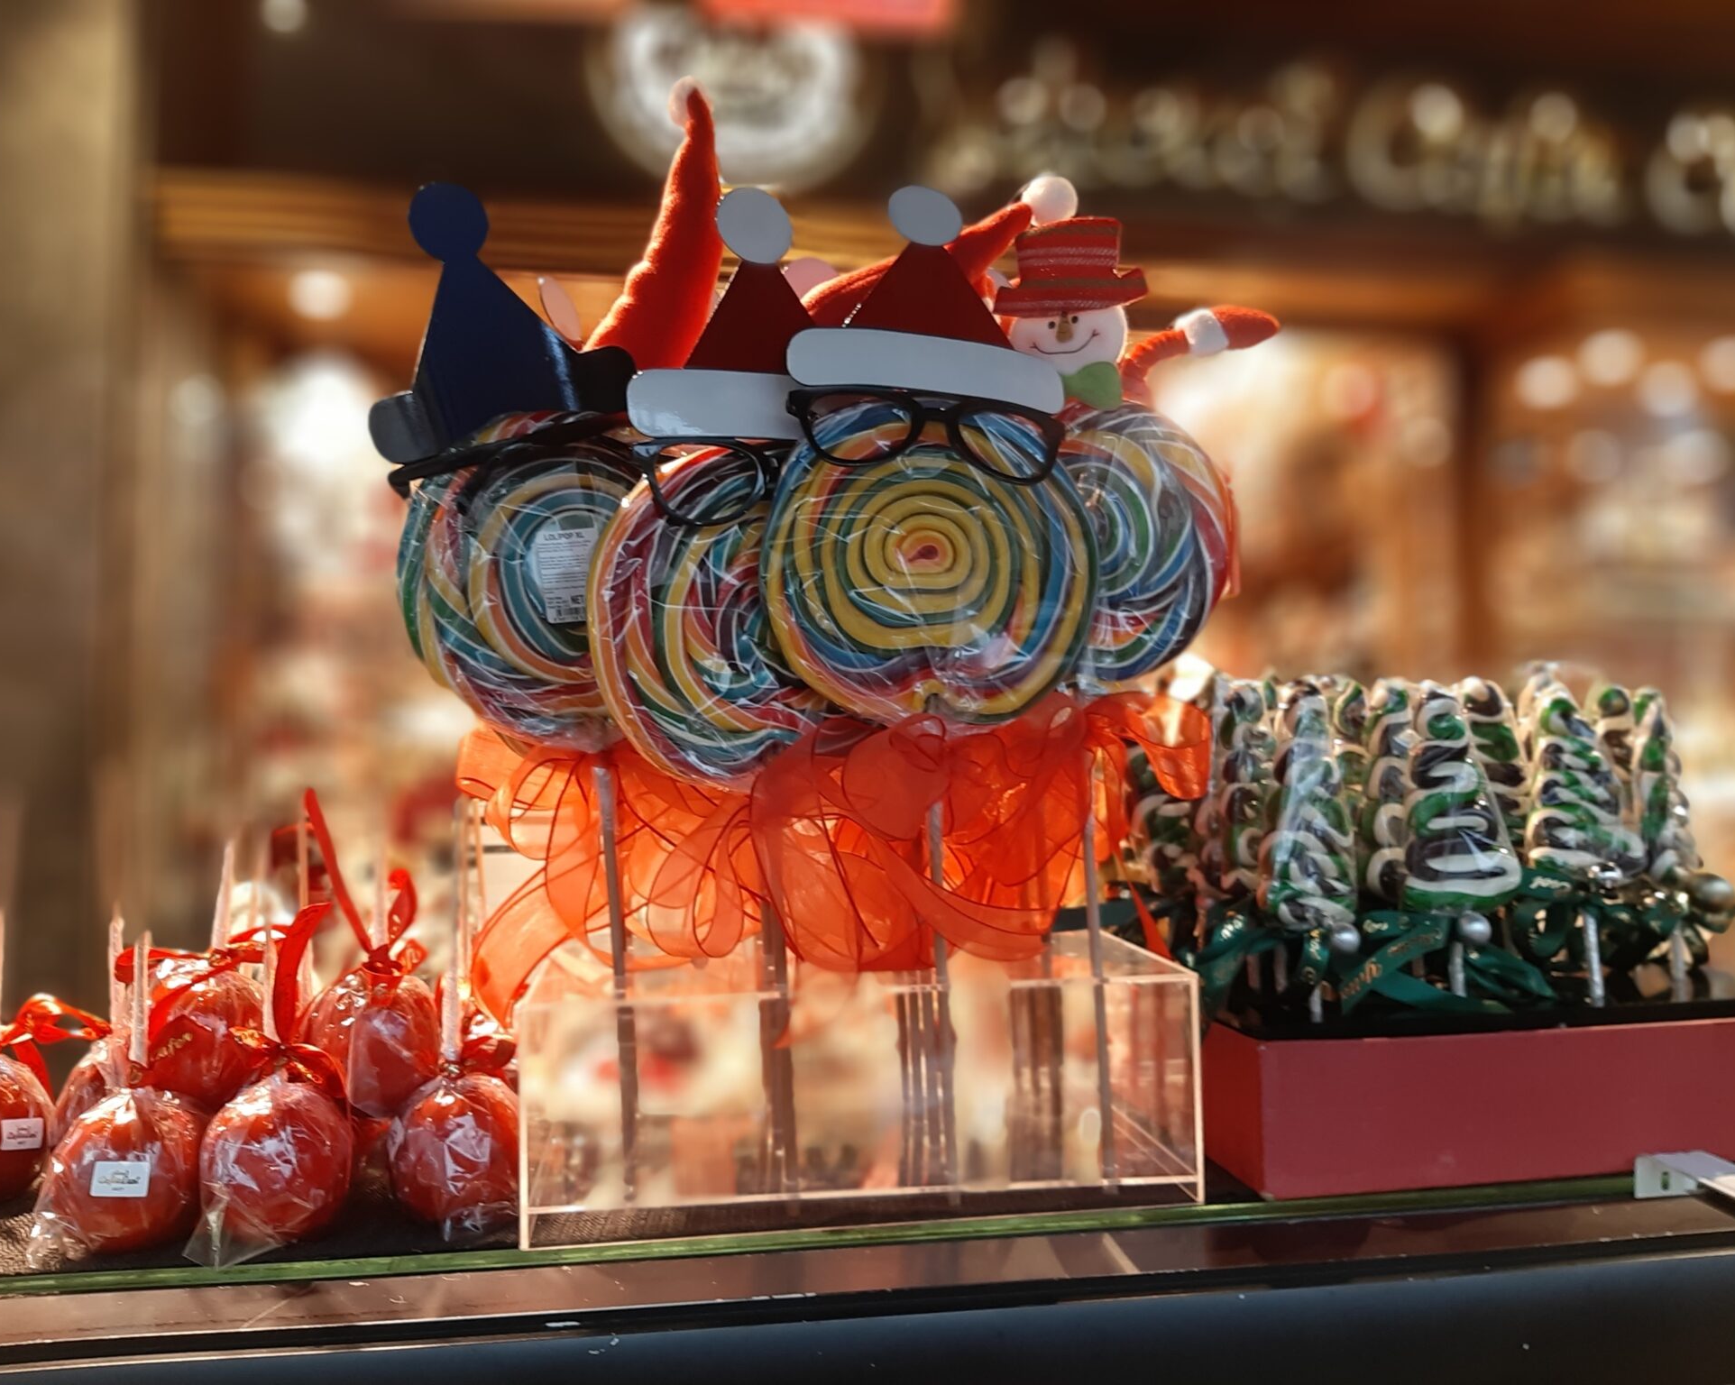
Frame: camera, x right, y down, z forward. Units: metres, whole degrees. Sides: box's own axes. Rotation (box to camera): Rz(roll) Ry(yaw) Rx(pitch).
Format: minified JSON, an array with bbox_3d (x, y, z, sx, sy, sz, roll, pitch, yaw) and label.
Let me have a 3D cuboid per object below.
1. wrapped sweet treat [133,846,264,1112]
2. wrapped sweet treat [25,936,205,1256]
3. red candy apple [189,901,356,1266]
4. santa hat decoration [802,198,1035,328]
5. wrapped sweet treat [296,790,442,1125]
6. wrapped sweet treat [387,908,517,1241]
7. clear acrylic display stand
[{"bbox_3d":[-0.395,0.168,0.819,0.078,0.153,0.078,-1,-2,-7],"label":"wrapped sweet treat"},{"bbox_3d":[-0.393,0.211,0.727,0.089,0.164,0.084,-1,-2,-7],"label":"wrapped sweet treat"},{"bbox_3d":[-0.312,0.207,0.728,0.082,0.174,0.084,-1,-2,-7],"label":"red candy apple"},{"bbox_3d":[0.032,-0.258,0.858,0.145,0.097,0.079,-1,-2,-7],"label":"santa hat decoration"},{"bbox_3d":[-0.289,0.152,0.801,0.080,0.185,0.080,-1,-2,-7],"label":"wrapped sweet treat"},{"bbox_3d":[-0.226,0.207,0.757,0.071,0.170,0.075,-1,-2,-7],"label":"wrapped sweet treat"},{"bbox_3d":[-0.010,0.224,0.826,0.365,0.124,0.181,-1,-2,-7],"label":"clear acrylic display stand"}]

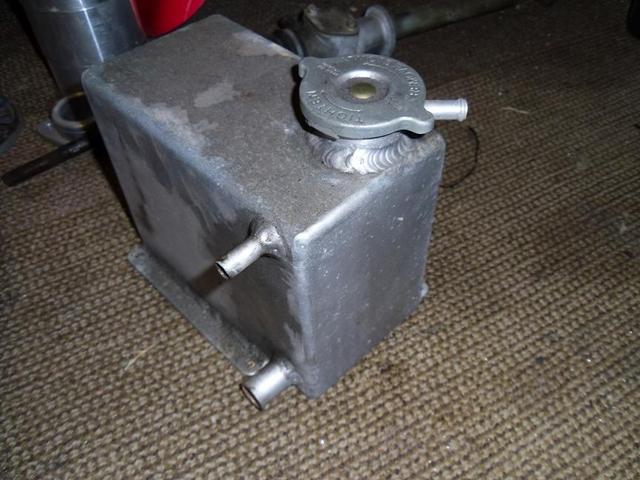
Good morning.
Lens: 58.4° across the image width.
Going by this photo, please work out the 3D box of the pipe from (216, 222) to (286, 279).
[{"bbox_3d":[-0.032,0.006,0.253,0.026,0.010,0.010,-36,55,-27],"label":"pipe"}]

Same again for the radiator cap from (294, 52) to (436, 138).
[{"bbox_3d":[0.019,-0.067,0.261,0.079,0.013,0.062,33,57,29],"label":"radiator cap"}]

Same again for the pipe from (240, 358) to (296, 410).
[{"bbox_3d":[-0.030,0.086,0.344,0.026,0.020,0.020,-36,55,-27],"label":"pipe"}]

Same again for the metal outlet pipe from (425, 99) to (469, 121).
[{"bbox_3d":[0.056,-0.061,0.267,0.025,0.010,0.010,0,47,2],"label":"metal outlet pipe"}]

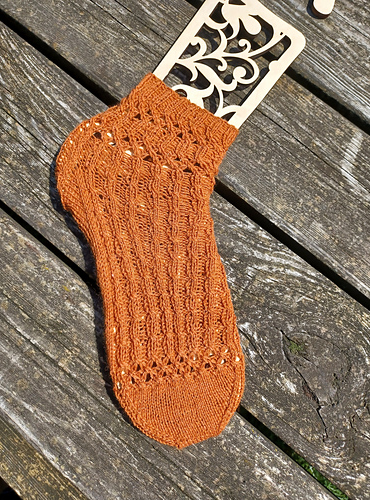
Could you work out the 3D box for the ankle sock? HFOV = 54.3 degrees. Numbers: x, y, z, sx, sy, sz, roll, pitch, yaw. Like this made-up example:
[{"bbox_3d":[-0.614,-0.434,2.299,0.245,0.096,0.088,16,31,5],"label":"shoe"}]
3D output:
[{"bbox_3d":[-0.018,-0.007,0.287,0.157,0.018,0.301,-8,79,-4],"label":"ankle sock"}]

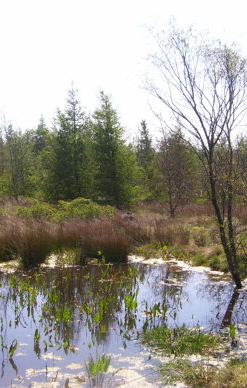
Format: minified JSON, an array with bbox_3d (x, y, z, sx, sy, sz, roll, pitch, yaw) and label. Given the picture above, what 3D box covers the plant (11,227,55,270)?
[{"bbox_3d":[-2.035,1.221,12.500,1.000,0.970,0.950,0,3,0],"label":"plant"}]

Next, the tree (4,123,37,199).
[{"bbox_3d":[-5.777,-1.879,31.000,1.900,4.300,1.900,0,1,0],"label":"tree"}]

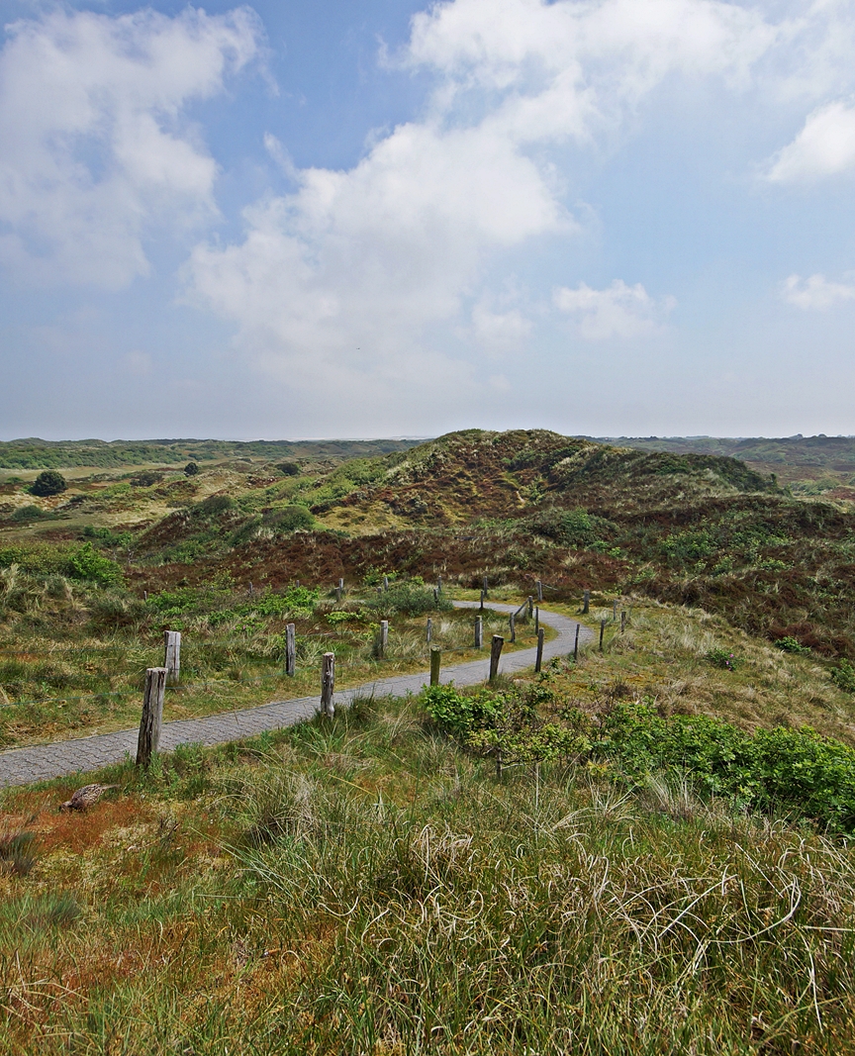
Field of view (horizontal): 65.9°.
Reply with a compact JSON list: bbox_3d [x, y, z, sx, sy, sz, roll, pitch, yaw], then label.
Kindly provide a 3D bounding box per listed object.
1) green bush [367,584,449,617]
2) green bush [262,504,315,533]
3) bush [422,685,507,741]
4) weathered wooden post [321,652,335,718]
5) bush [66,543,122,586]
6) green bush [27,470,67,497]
[{"bbox_3d":[-0.828,3.125,28.500,3.524,1.347,2.643,0,8,-2],"label":"green bush"},{"bbox_3d":[-10.590,-0.656,50.000,3.943,2.091,3.351,-2,8,-12],"label":"green bush"},{"bbox_3d":[0.495,2.466,8.800,1.136,0.736,1.023,0,8,3],"label":"bush"},{"bbox_3d":[-1.494,2.357,9.900,0.180,0.970,0.180,-1,8,-9],"label":"weathered wooden post"},{"bbox_3d":[-14.144,1.548,28.000,2.061,1.731,1.958,-4,9,-27],"label":"bush"},{"bbox_3d":[-62.249,-7.288,108.000,5.612,4.124,5.051,-4,9,-30],"label":"green bush"}]

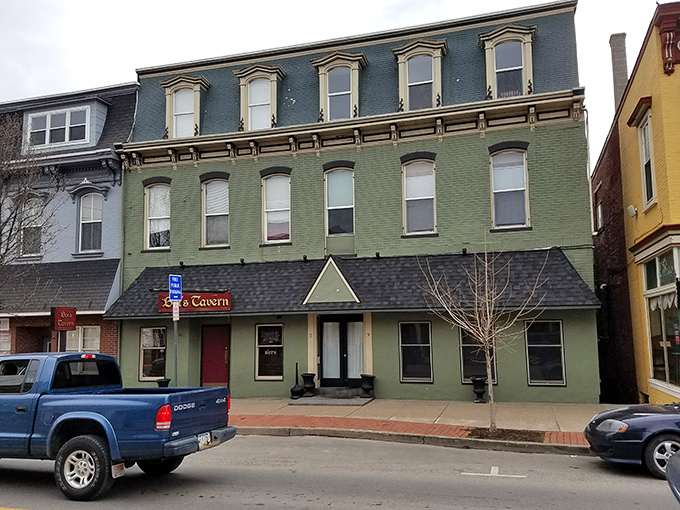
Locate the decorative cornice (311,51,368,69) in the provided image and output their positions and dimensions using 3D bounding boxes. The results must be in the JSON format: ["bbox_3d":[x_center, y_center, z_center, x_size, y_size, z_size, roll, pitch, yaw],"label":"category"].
[{"bbox_3d":[-0.015,-5.974,15.647,1.570,0.420,0.500,-3,-7,15],"label":"decorative cornice"}]

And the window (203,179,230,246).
[{"bbox_3d":[-3.844,-1.319,15.903,0.862,2.061,0.160,-3,-7,15],"label":"window"}]

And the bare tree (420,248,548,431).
[{"bbox_3d":[2.967,1.674,10.508,2.553,3.716,2.400,-3,-6,15],"label":"bare tree"}]

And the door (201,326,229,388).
[{"bbox_3d":[-3.920,3.231,16.010,0.936,2.092,0.070,-3,-6,15],"label":"door"}]

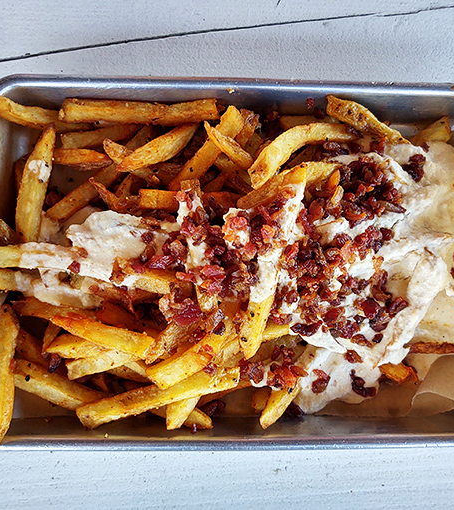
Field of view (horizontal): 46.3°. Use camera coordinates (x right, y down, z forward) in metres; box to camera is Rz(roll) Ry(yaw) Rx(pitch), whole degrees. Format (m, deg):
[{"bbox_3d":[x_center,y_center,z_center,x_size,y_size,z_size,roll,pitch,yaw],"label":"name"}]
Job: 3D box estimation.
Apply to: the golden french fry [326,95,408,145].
[{"bbox_3d":[0.068,-0.063,0.254,0.047,0.009,0.009,23,86,-10],"label":"golden french fry"}]

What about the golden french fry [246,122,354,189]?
[{"bbox_3d":[0.035,-0.051,0.251,0.057,0.011,0.017,-27,88,-7],"label":"golden french fry"}]

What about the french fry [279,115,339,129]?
[{"bbox_3d":[0.044,-0.064,0.261,0.035,0.010,0.010,-1,87,-2],"label":"french fry"}]

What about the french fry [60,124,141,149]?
[{"bbox_3d":[-0.059,-0.058,0.252,0.041,0.009,0.008,-9,87,-2],"label":"french fry"}]

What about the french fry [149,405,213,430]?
[{"bbox_3d":[-0.023,0.073,0.245,0.034,0.008,0.008,16,86,3],"label":"french fry"}]

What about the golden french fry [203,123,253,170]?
[{"bbox_3d":[0.001,-0.051,0.244,0.029,0.008,0.007,42,86,-6],"label":"golden french fry"}]

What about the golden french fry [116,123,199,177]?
[{"bbox_3d":[-0.031,-0.049,0.245,0.042,0.009,0.010,-32,89,-6],"label":"golden french fry"}]

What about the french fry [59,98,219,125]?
[{"bbox_3d":[-0.040,-0.067,0.247,0.073,0.010,0.010,-1,87,-2],"label":"french fry"}]

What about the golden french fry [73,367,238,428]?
[{"bbox_3d":[-0.030,0.064,0.236,0.073,0.011,0.011,-16,87,1],"label":"golden french fry"}]

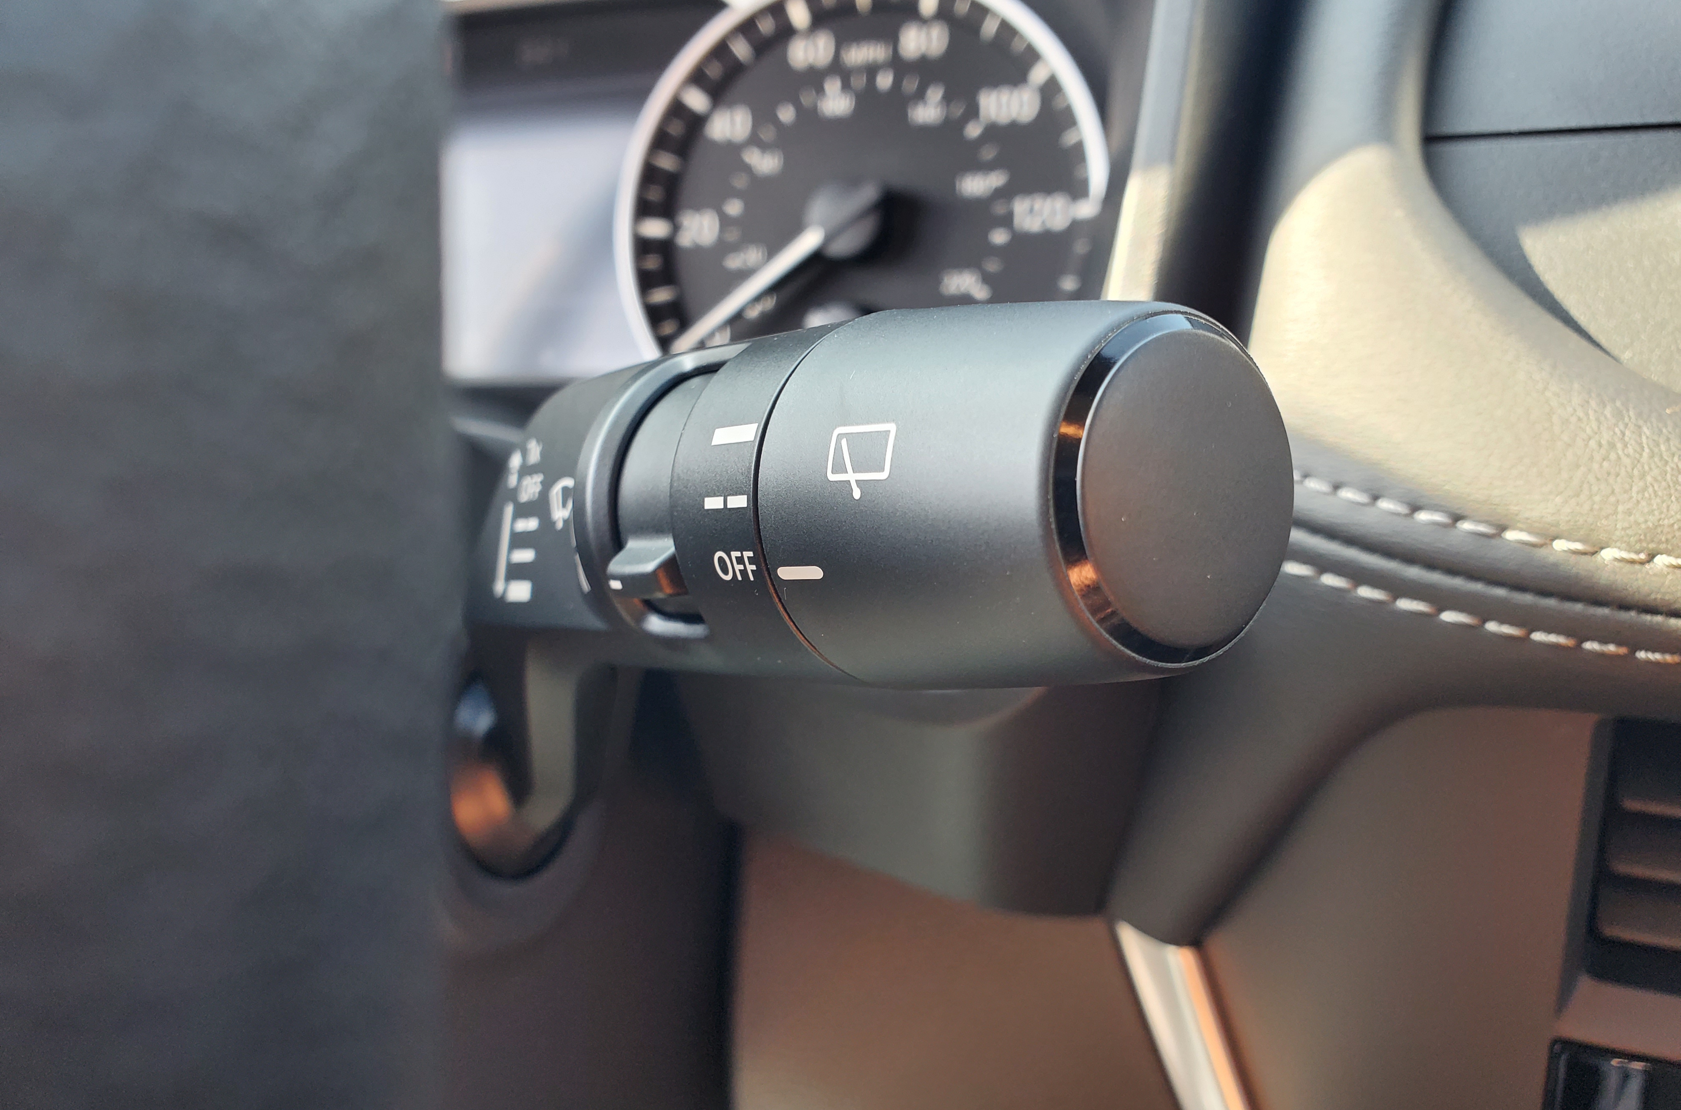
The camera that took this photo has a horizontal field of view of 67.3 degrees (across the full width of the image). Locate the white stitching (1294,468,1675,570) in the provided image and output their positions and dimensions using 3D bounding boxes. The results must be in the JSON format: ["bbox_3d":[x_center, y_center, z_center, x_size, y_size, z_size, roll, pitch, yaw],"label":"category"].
[{"bbox_3d":[0.066,-0.004,0.134,0.003,0.003,0.042,-10,21,-36],"label":"white stitching"}]

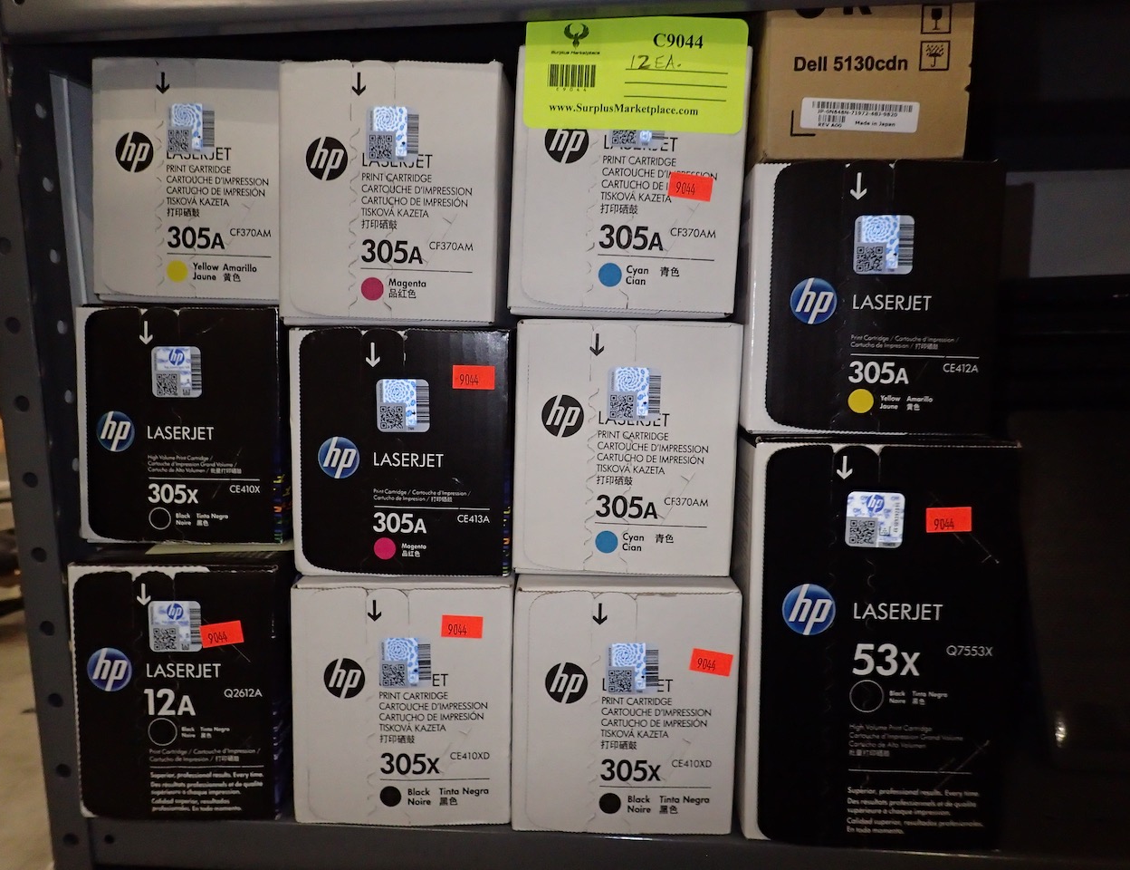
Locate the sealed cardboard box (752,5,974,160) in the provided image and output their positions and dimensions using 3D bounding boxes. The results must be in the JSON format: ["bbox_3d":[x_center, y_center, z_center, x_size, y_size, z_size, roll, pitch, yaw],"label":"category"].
[{"bbox_3d":[0.144,-0.181,0.541,0.085,0.096,0.370,2,5,4],"label":"sealed cardboard box"}]

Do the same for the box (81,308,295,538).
[{"bbox_3d":[-0.184,-0.020,0.615,0.105,0.119,0.375,2,5,4],"label":"box"}]

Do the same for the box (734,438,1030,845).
[{"bbox_3d":[0.160,0.085,0.575,0.119,0.193,0.365,2,5,3],"label":"box"}]

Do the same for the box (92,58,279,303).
[{"bbox_3d":[-0.180,-0.146,0.616,0.105,0.119,0.375,2,5,3],"label":"box"}]

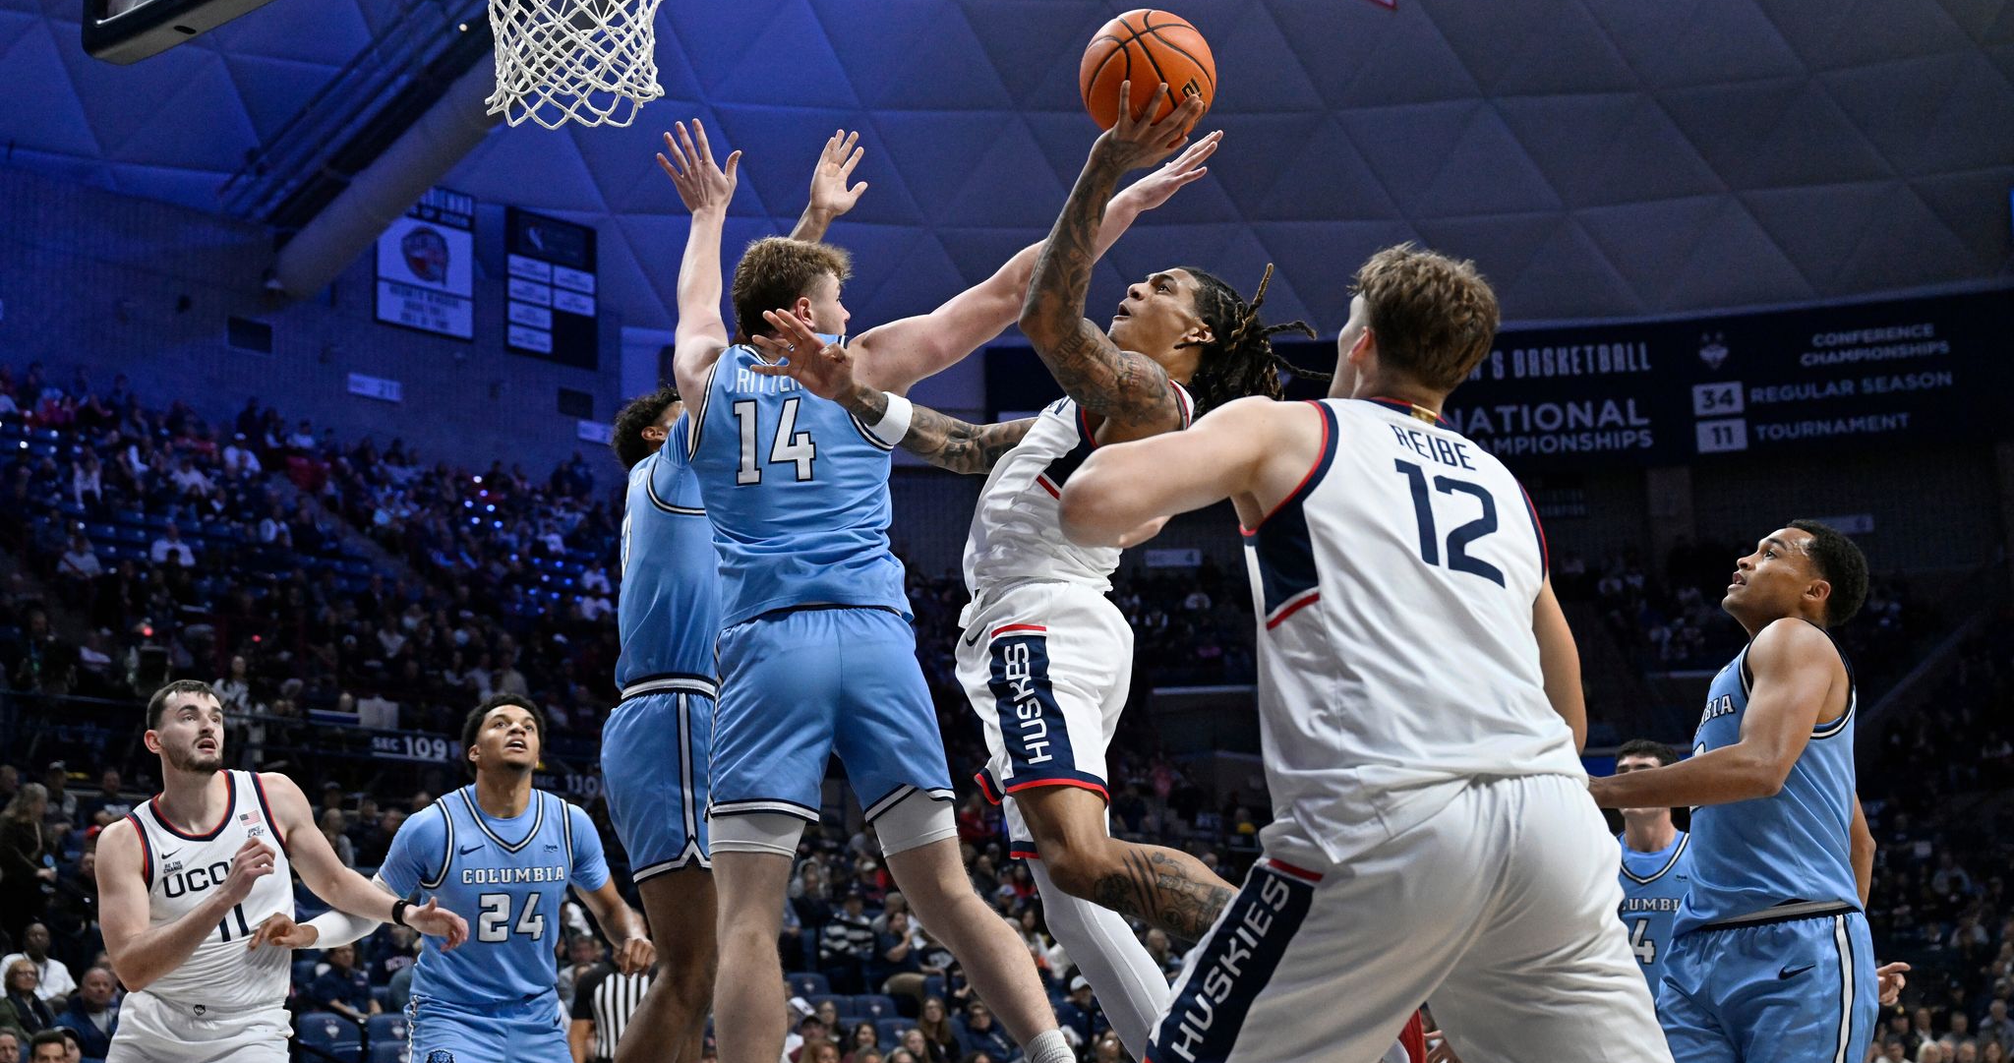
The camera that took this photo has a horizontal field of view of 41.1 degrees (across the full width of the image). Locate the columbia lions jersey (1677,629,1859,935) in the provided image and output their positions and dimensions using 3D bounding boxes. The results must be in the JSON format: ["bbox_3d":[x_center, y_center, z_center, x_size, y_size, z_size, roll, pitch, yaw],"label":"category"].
[{"bbox_3d":[1.451,0.480,5.120,0.310,0.590,0.420,1,-12,-16],"label":"columbia lions jersey"}]

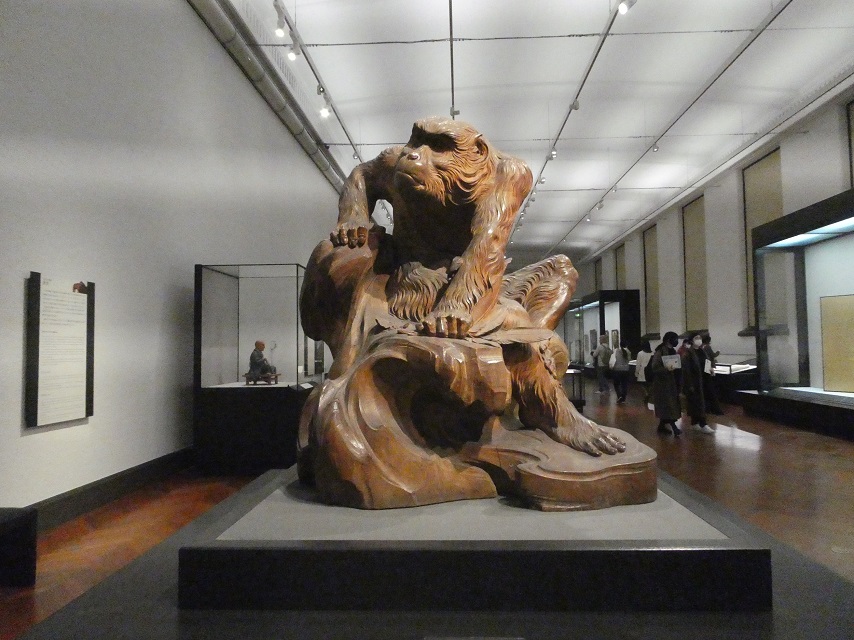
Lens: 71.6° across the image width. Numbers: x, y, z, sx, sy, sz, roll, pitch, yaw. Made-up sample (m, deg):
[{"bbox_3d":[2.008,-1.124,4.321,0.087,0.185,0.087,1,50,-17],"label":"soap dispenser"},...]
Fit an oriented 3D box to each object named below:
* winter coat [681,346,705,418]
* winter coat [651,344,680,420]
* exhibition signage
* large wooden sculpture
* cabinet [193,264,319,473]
[{"bbox_3d":[4.269,1.009,9.483,0.460,1.197,0.340,2,-3,-38],"label":"winter coat"},{"bbox_3d":[3.768,0.990,9.372,0.360,1.215,0.460,-2,-3,40],"label":"winter coat"},{"bbox_3d":[-2.811,0.227,4.558,0.045,1.103,0.759,0,-3,3],"label":"exhibition signage"},{"bbox_3d":[0.124,-0.057,1.823,0.970,1.085,0.700,-1,-3,6],"label":"large wooden sculpture"},{"bbox_3d":[-1.929,0.560,6.962,1.144,2.269,1.110,0,-3,3],"label":"cabinet"}]

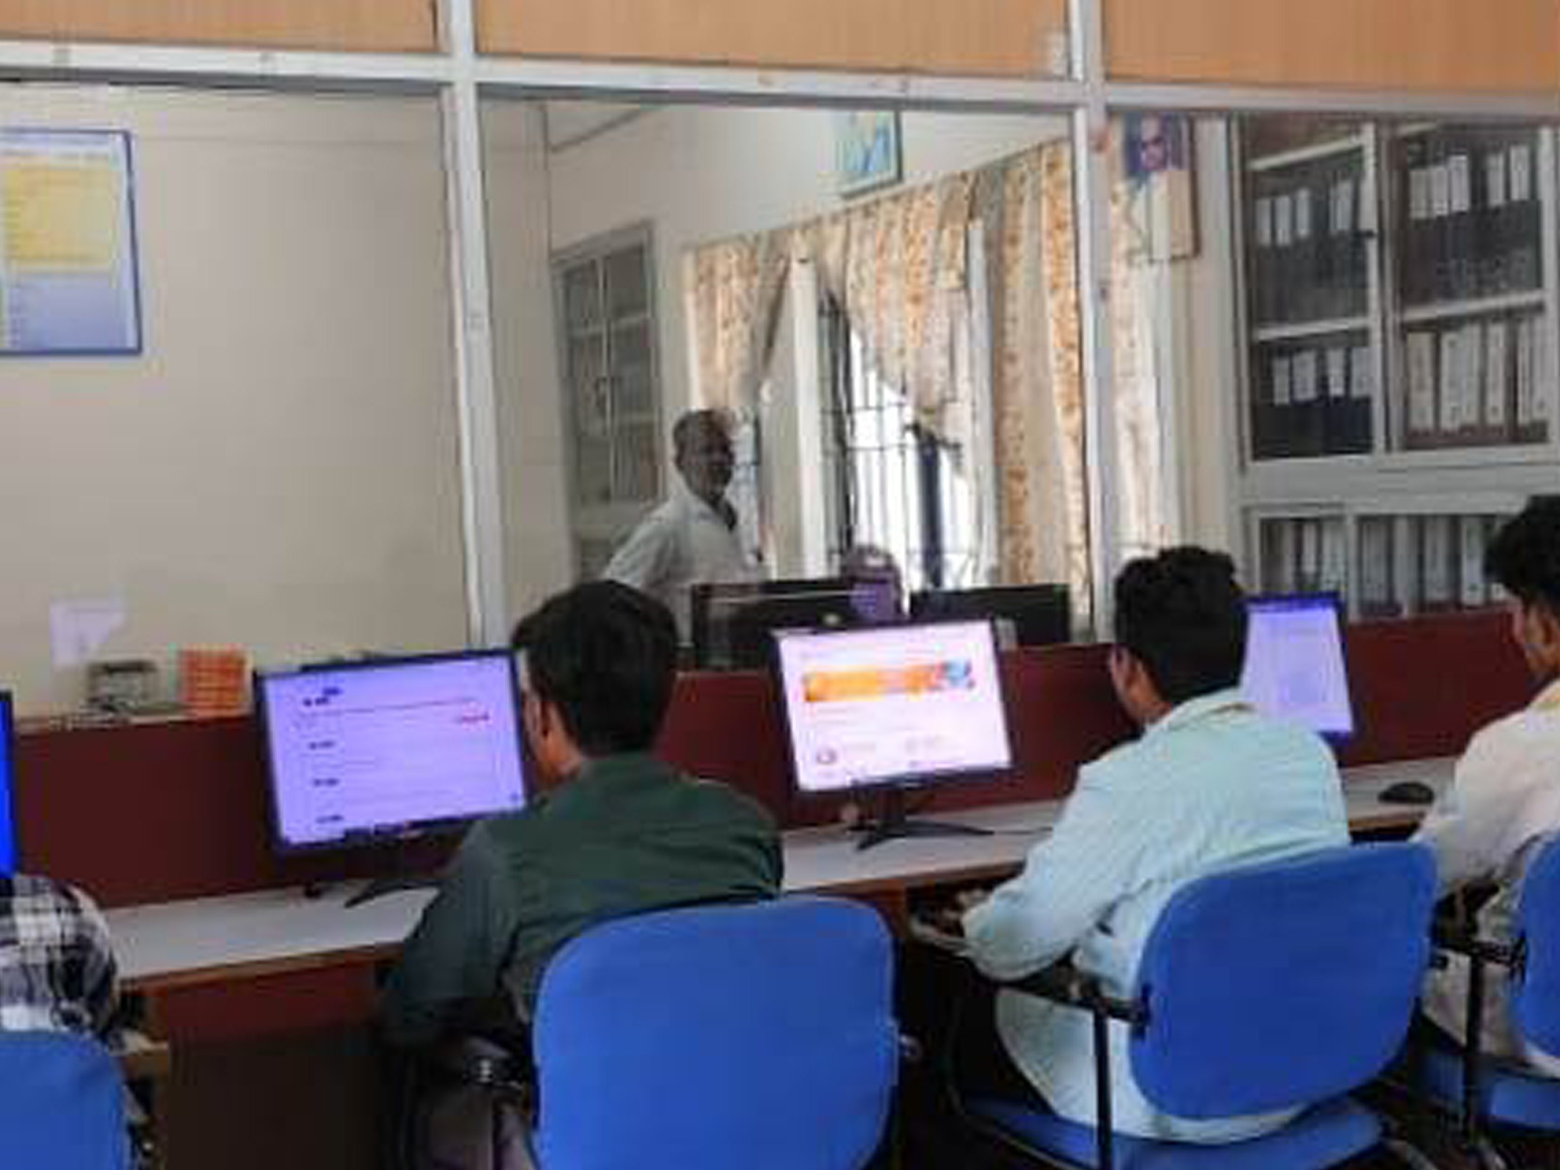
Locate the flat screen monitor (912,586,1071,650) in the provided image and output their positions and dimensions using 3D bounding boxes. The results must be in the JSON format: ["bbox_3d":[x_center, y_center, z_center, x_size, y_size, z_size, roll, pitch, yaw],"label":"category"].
[{"bbox_3d":[0.504,0.184,3.780,0.400,0.360,0.190,-3,4,-5],"label":"flat screen monitor"}]

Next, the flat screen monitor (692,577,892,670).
[{"bbox_3d":[0.032,0.197,3.550,0.460,0.410,0.190,-3,4,-3],"label":"flat screen monitor"}]

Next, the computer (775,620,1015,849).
[{"bbox_3d":[0.206,0.255,2.731,0.440,0.385,0.190,-4,4,-25],"label":"computer"}]

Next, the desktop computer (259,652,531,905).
[{"bbox_3d":[-0.613,0.308,2.509,0.430,0.390,0.190,-5,5,-35],"label":"desktop computer"}]

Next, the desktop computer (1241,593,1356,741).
[{"bbox_3d":[0.850,0.211,2.930,0.440,0.385,0.190,-4,4,-23],"label":"desktop computer"}]

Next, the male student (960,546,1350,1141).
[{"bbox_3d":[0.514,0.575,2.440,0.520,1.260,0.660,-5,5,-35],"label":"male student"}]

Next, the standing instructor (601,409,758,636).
[{"bbox_3d":[-0.284,0.275,4.800,0.340,1.630,0.480,1,5,41],"label":"standing instructor"}]

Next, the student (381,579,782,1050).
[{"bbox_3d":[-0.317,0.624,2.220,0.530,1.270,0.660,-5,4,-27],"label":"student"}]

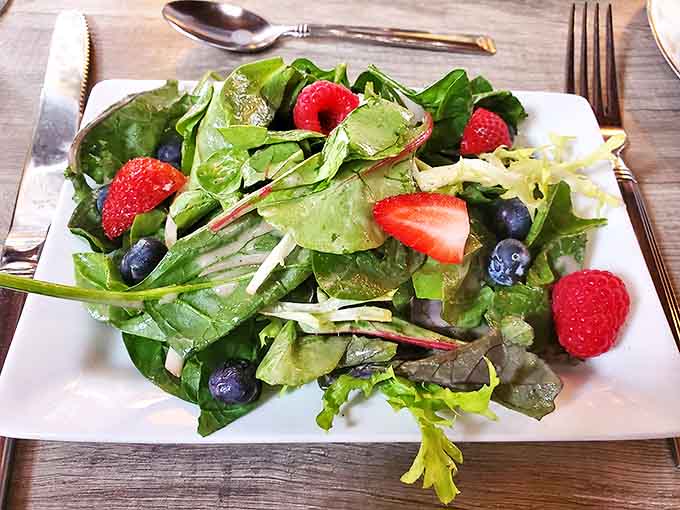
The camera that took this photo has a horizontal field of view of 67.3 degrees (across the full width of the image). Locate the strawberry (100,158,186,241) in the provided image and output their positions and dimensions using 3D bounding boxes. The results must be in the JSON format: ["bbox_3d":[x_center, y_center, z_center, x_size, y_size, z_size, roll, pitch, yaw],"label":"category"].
[{"bbox_3d":[-0.081,-0.024,0.211,0.037,0.017,0.027,-34,50,-5],"label":"strawberry"}]

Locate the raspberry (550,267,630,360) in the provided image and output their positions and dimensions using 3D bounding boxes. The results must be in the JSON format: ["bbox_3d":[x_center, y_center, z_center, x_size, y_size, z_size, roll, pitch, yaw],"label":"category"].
[{"bbox_3d":[0.094,0.022,0.191,0.027,0.027,0.033,0,61,0],"label":"raspberry"}]

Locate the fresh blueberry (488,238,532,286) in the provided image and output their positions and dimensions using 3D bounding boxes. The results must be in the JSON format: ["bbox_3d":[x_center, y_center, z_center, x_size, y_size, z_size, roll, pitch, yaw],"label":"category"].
[{"bbox_3d":[0.056,0.002,0.168,0.014,0.013,0.014,0,68,0],"label":"fresh blueberry"}]

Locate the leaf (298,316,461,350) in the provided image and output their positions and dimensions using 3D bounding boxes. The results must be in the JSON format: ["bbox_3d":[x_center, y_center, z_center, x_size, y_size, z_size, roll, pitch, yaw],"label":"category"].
[{"bbox_3d":[0.015,0.028,0.183,0.058,0.007,0.010,4,71,1],"label":"leaf"}]

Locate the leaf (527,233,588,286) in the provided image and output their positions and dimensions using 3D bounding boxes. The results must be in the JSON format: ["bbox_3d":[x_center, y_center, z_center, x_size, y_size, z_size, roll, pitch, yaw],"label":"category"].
[{"bbox_3d":[0.089,0.002,0.209,0.025,0.011,0.020,0,61,0],"label":"leaf"}]

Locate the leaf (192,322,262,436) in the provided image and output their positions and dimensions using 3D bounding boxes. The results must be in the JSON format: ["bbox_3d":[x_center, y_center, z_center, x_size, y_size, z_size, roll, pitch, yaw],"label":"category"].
[{"bbox_3d":[-0.036,0.039,0.165,0.024,0.010,0.039,11,63,6],"label":"leaf"}]

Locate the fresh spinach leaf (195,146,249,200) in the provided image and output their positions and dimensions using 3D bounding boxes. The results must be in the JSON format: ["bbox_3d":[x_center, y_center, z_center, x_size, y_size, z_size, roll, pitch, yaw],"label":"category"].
[{"bbox_3d":[-0.049,-0.034,0.212,0.022,0.010,0.022,0,71,0],"label":"fresh spinach leaf"}]

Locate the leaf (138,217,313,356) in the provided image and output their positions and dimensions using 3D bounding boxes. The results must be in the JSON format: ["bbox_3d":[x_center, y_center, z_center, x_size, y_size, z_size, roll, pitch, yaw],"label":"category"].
[{"bbox_3d":[-0.040,0.008,0.168,0.065,0.012,0.040,-23,63,-5],"label":"leaf"}]

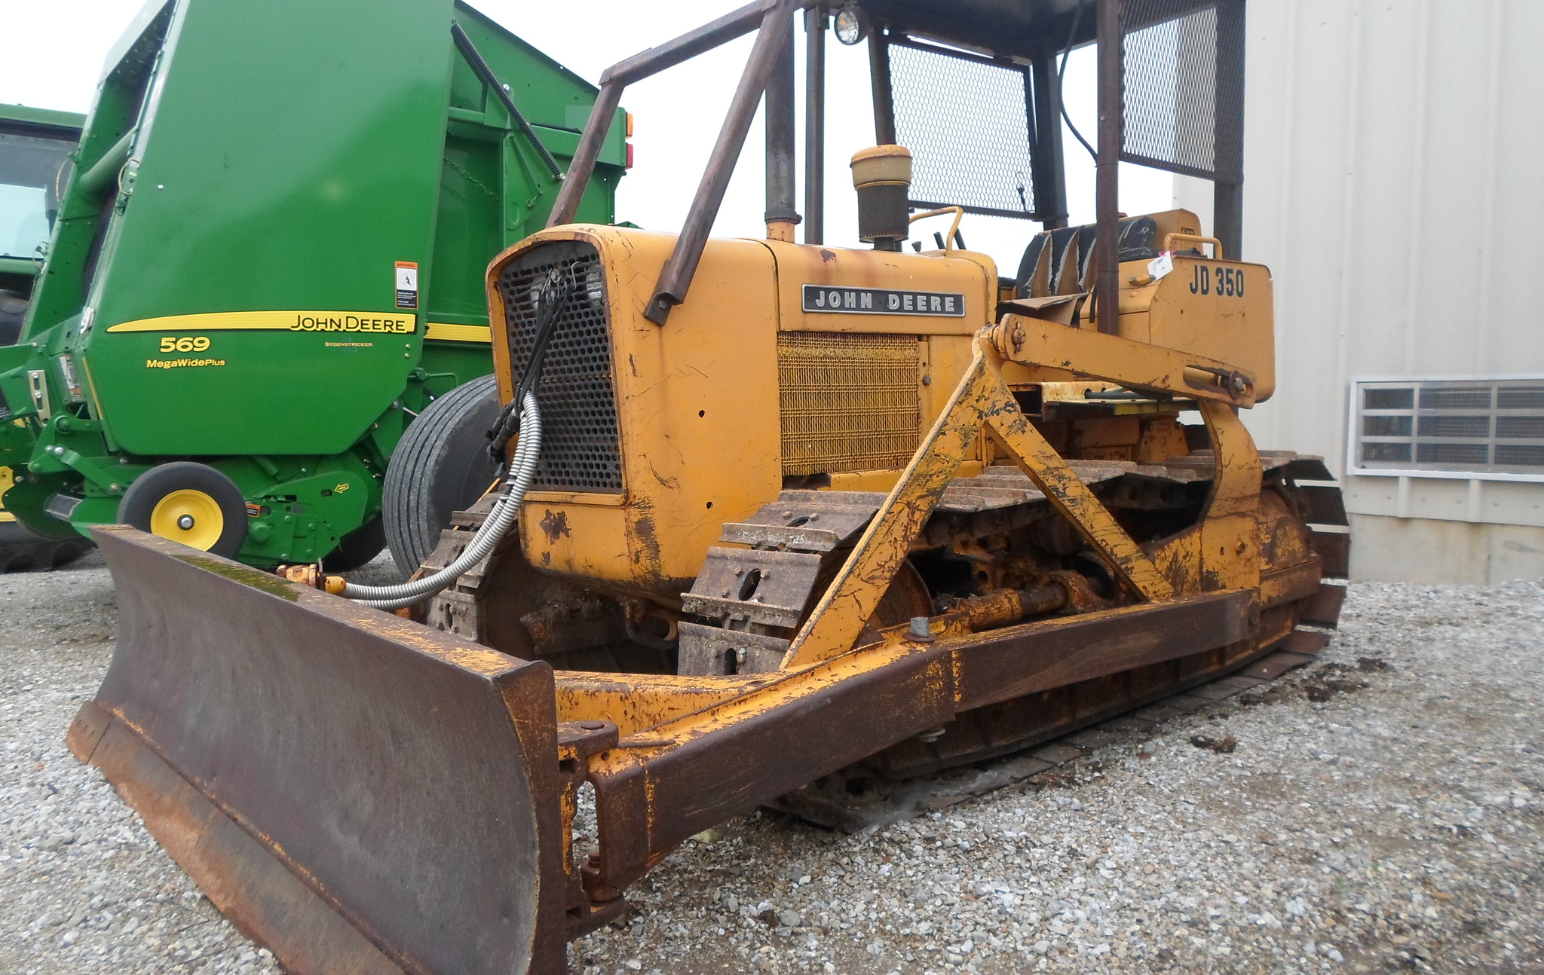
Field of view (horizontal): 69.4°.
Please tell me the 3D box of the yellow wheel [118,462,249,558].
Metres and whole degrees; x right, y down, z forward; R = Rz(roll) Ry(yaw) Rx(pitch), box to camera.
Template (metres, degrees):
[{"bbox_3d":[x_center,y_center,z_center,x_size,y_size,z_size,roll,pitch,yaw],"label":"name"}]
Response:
[{"bbox_3d":[-1.917,0.115,3.630,0.400,0.400,0.160,-5,6,-38],"label":"yellow wheel"}]

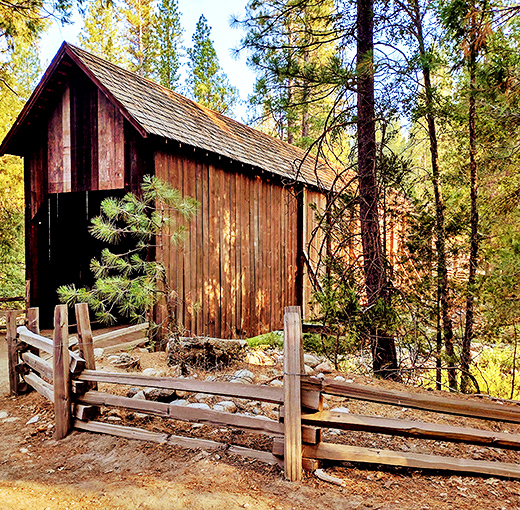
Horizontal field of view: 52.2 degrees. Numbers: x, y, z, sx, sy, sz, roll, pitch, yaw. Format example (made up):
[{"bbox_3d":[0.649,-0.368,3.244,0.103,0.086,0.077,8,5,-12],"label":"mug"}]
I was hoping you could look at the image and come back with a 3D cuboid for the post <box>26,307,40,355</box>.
[{"bbox_3d":[-2.740,1.120,6.430,0.130,1.020,0.120,0,0,-12],"label":"post"}]

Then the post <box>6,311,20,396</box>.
[{"bbox_3d":[-2.900,1.155,6.230,0.120,1.010,0.120,-1,0,-12],"label":"post"}]

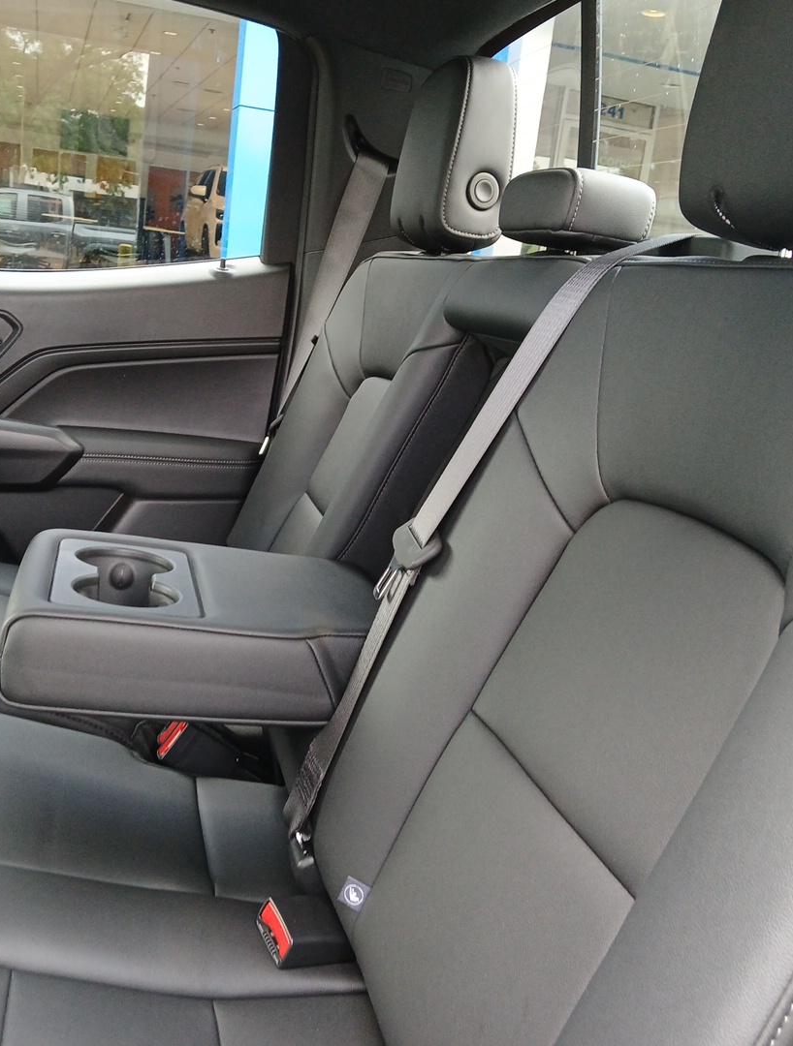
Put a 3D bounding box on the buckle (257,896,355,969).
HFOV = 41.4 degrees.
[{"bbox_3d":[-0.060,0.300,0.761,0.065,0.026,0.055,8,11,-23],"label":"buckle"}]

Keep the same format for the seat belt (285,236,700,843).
[{"bbox_3d":[0.052,0.025,0.818,0.100,0.572,0.090,22,10,-20],"label":"seat belt"}]

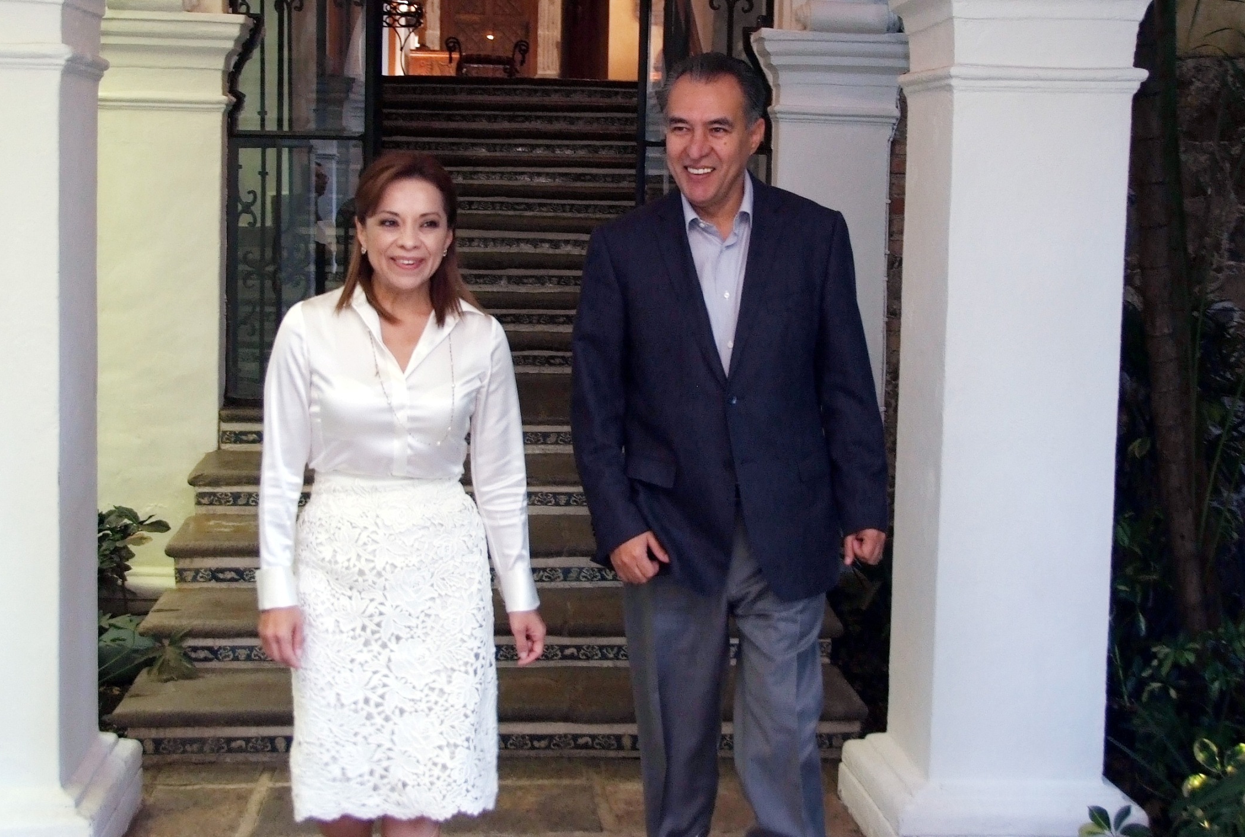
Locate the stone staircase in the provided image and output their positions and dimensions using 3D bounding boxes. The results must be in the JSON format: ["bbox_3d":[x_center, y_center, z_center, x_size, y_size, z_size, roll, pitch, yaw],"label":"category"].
[{"bbox_3d":[-0.497,-0.552,6.085,2.116,2.535,4.781,0,6,-4],"label":"stone staircase"}]

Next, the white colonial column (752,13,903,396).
[{"bbox_3d":[0.720,-0.376,5.120,0.511,2.324,0.476,0,6,-4],"label":"white colonial column"}]

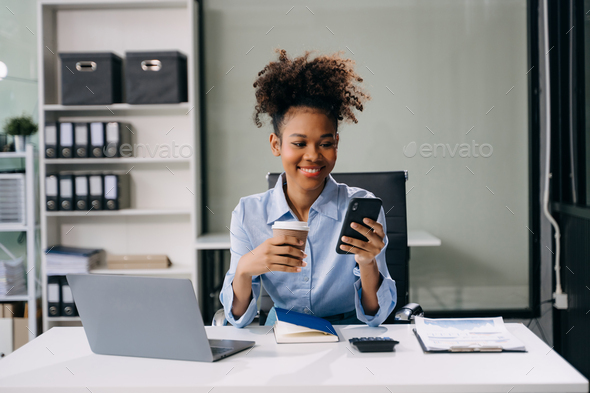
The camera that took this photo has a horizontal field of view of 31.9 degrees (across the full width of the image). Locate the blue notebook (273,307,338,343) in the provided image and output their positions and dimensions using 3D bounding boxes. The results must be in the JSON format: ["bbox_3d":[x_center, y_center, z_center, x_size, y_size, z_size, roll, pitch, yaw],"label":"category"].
[{"bbox_3d":[0.025,0.313,2.520,0.147,0.054,0.210,-1,2,-4],"label":"blue notebook"}]

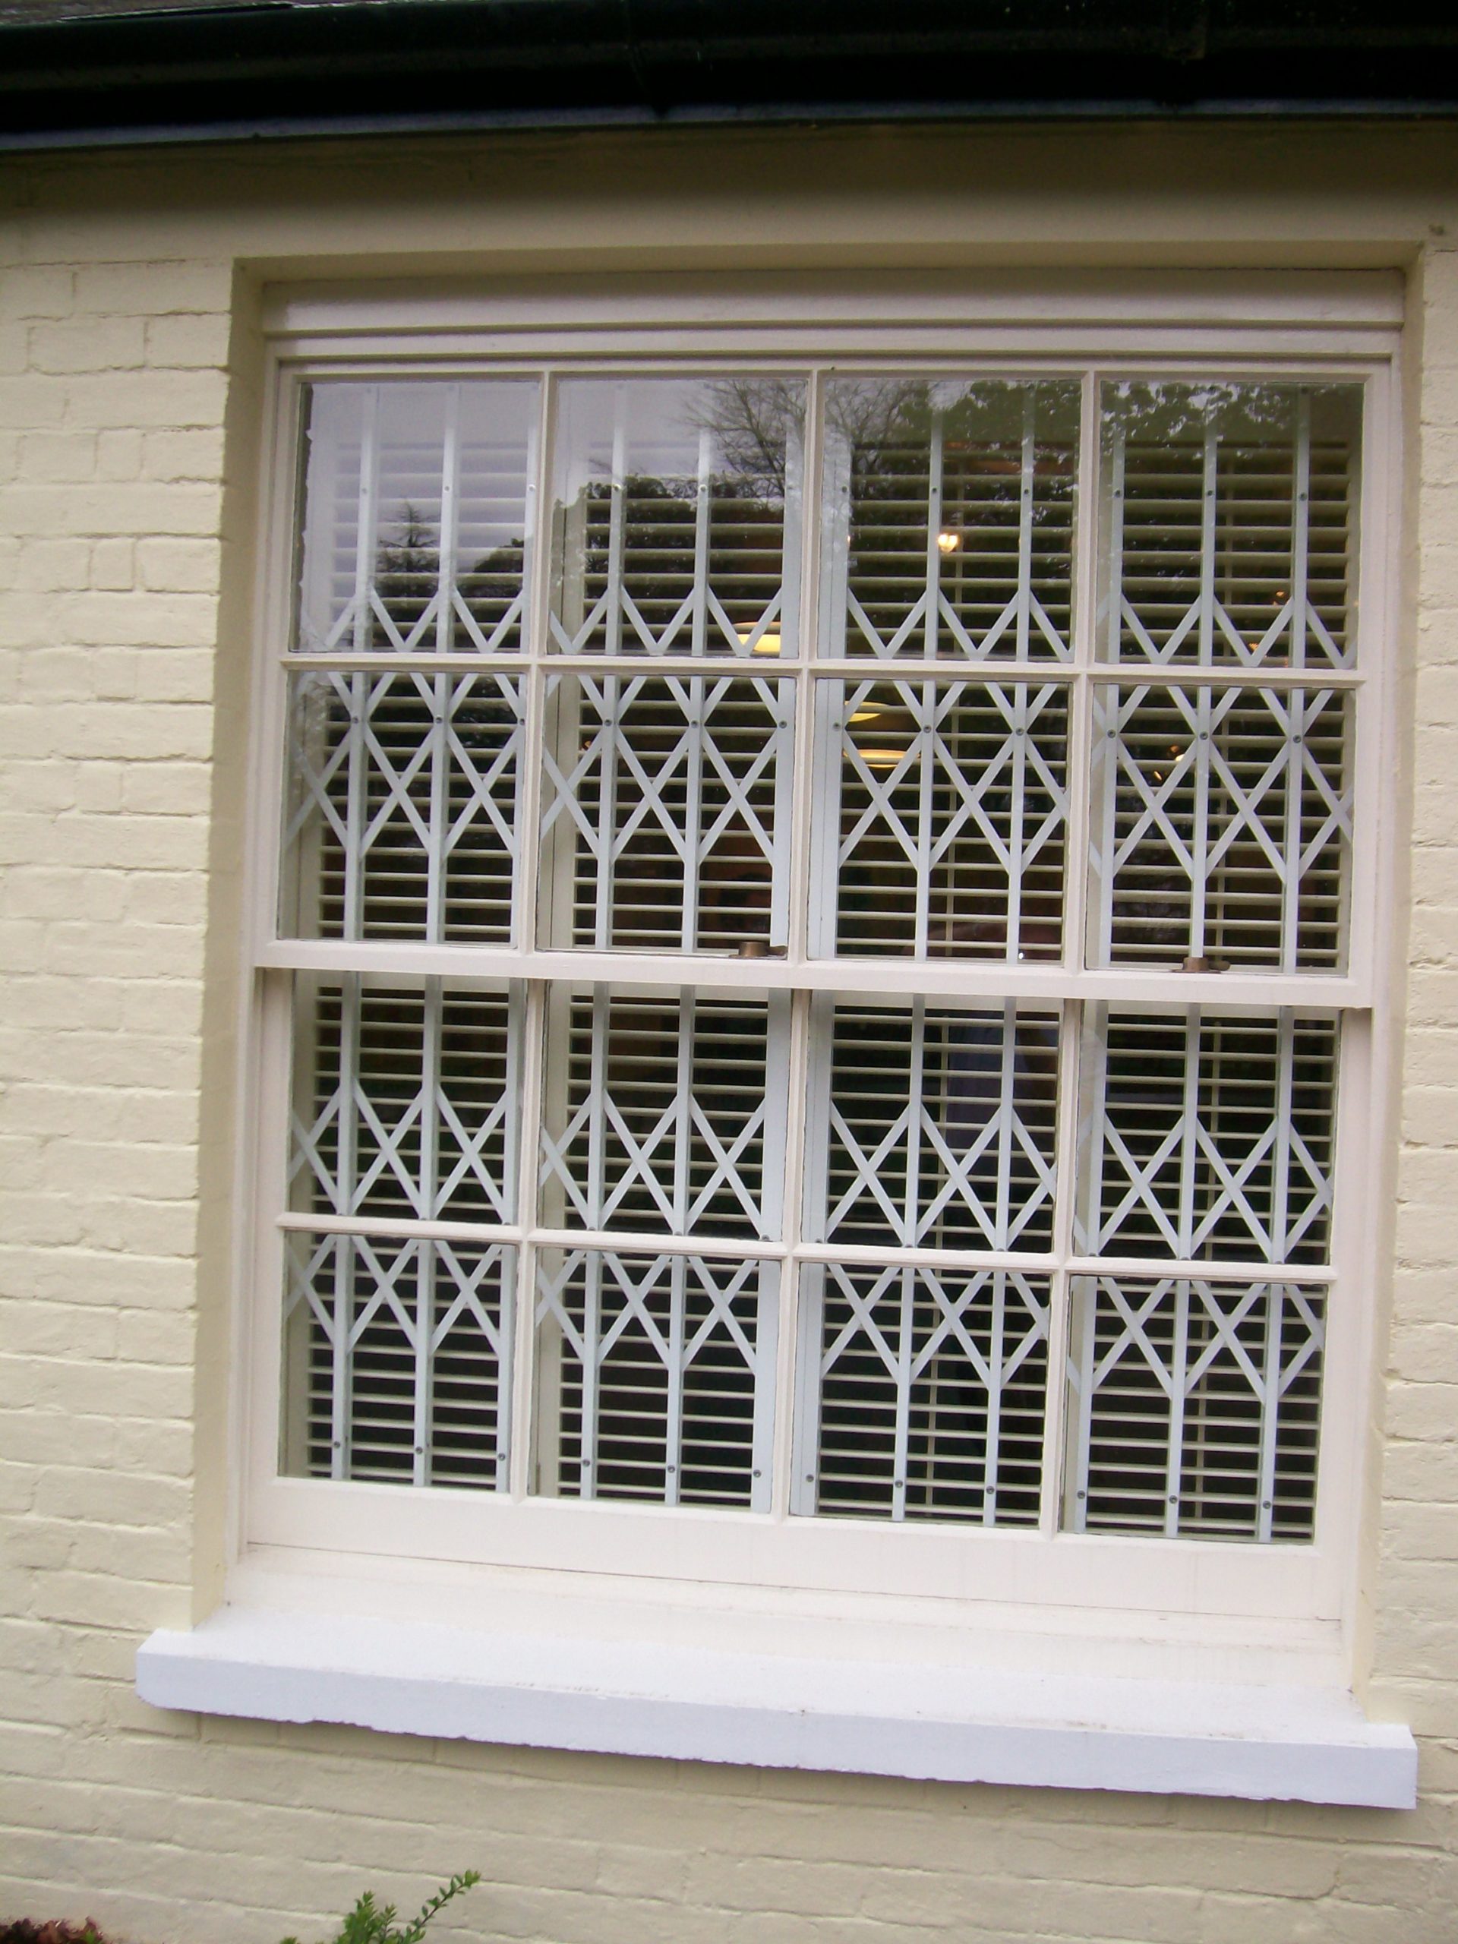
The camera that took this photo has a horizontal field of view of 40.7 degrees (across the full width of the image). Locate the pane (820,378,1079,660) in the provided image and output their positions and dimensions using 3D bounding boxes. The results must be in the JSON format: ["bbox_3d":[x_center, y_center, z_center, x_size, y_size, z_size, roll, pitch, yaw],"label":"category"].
[{"bbox_3d":[0.298,-0.613,2.670,0.346,0.380,0.012,2,1,8],"label":"pane"}]

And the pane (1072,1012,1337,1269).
[{"bbox_3d":[0.668,0.230,2.741,0.352,0.365,0.015,2,1,7],"label":"pane"}]

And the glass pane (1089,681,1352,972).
[{"bbox_3d":[0.693,-0.205,2.764,0.362,0.405,0.030,2,1,7],"label":"glass pane"}]

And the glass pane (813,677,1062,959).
[{"bbox_3d":[0.286,-0.203,2.676,0.345,0.384,0.012,2,1,8],"label":"glass pane"}]

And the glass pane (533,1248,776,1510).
[{"bbox_3d":[-0.107,0.576,2.790,0.334,0.350,0.020,2,0,7],"label":"glass pane"}]

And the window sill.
[{"bbox_3d":[0.041,0.979,2.657,1.680,0.086,0.186,2,1,7],"label":"window sill"}]

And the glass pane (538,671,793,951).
[{"bbox_3d":[-0.092,-0.235,2.862,0.368,0.405,0.030,2,1,7],"label":"glass pane"}]

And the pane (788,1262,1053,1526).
[{"bbox_3d":[0.273,0.601,2.794,0.360,0.365,0.015,2,1,7],"label":"pane"}]

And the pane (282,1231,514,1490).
[{"bbox_3d":[-0.478,0.557,2.833,0.327,0.350,0.020,2,0,7],"label":"pane"}]

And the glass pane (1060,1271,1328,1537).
[{"bbox_3d":[0.652,0.610,2.756,0.339,0.344,0.030,2,0,7],"label":"glass pane"}]

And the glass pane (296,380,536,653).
[{"bbox_3d":[-0.444,-0.643,2.778,0.330,0.379,0.020,2,0,7],"label":"glass pane"}]

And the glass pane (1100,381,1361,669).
[{"bbox_3d":[0.674,-0.603,2.647,0.328,0.381,0.020,2,0,7],"label":"glass pane"}]

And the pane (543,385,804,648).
[{"bbox_3d":[-0.073,-0.633,2.735,0.341,0.381,0.020,2,0,7],"label":"pane"}]

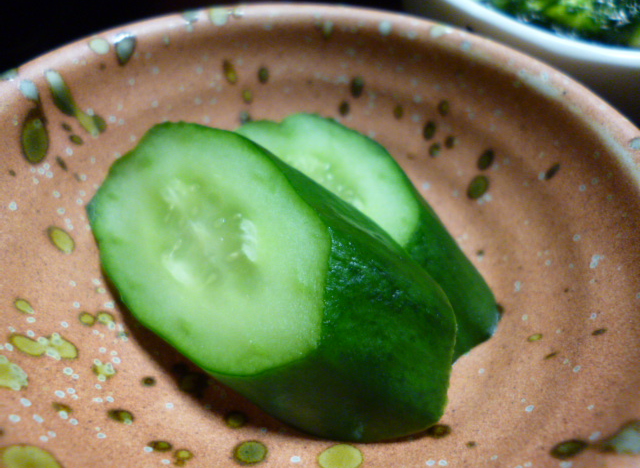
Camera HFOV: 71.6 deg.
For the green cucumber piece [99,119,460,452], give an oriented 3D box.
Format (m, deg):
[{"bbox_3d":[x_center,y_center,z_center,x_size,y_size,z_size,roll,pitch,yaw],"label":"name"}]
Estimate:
[{"bbox_3d":[-0.009,0.007,0.072,0.067,0.025,0.035,20,55,13],"label":"green cucumber piece"}]

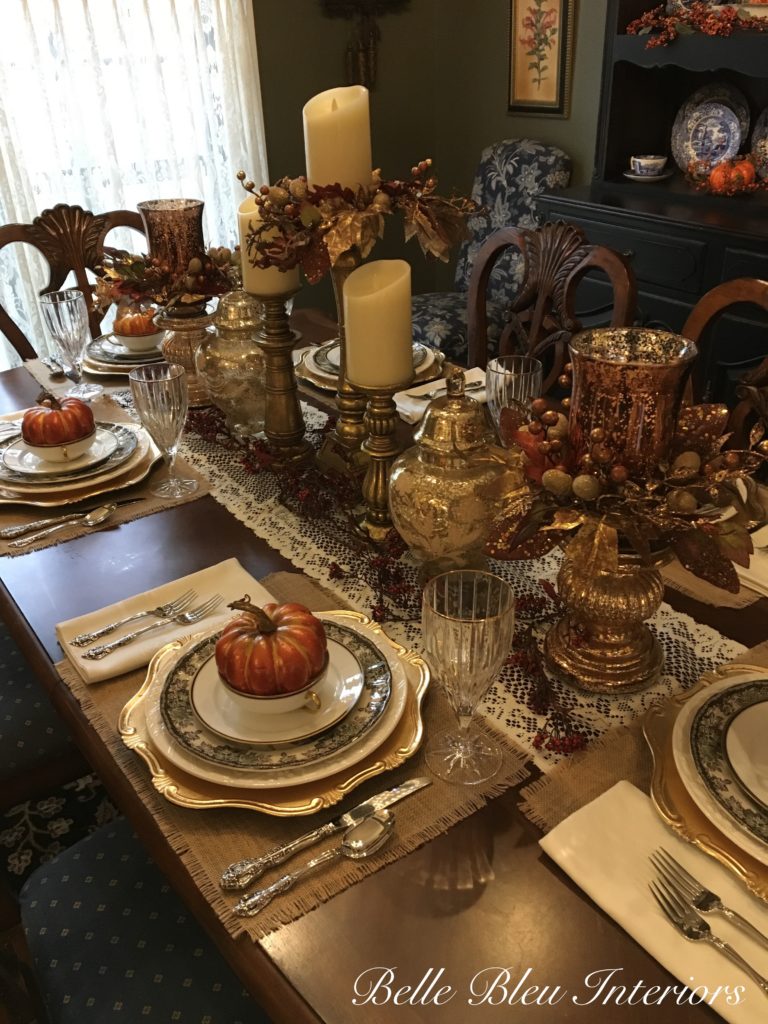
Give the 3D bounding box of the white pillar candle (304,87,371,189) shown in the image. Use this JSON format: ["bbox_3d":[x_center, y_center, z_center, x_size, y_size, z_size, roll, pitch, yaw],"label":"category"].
[{"bbox_3d":[-0.062,-0.521,1.200,0.091,0.126,0.091,-1,30,1],"label":"white pillar candle"}]

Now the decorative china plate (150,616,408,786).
[{"bbox_3d":[-0.112,0.198,0.921,0.275,0.025,0.275,-1,30,1],"label":"decorative china plate"}]

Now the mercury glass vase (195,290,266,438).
[{"bbox_3d":[-0.248,-0.275,1.511,0.173,0.275,0.173,-1,30,1],"label":"mercury glass vase"}]

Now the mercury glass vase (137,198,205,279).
[{"bbox_3d":[-0.384,-0.469,1.592,0.122,0.192,0.122,-1,30,1],"label":"mercury glass vase"}]

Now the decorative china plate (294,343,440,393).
[{"bbox_3d":[-0.028,-0.313,1.812,0.322,0.034,0.322,-1,30,1],"label":"decorative china plate"}]

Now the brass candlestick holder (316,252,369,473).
[{"bbox_3d":[-0.063,-0.278,1.405,0.103,0.417,0.103,-1,30,1],"label":"brass candlestick holder"}]

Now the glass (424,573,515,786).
[{"bbox_3d":[0.080,0.164,0.835,0.083,0.204,0.083,-1,30,1],"label":"glass"}]

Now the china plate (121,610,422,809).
[{"bbox_3d":[-0.115,0.204,0.924,0.326,0.022,0.326,-1,30,1],"label":"china plate"}]

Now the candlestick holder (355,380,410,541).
[{"bbox_3d":[-0.005,-0.071,1.204,0.102,0.252,0.102,-1,30,1],"label":"candlestick holder"}]

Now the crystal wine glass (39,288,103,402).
[{"bbox_3d":[-0.615,-0.329,1.700,0.084,0.194,0.084,-1,30,1],"label":"crystal wine glass"}]

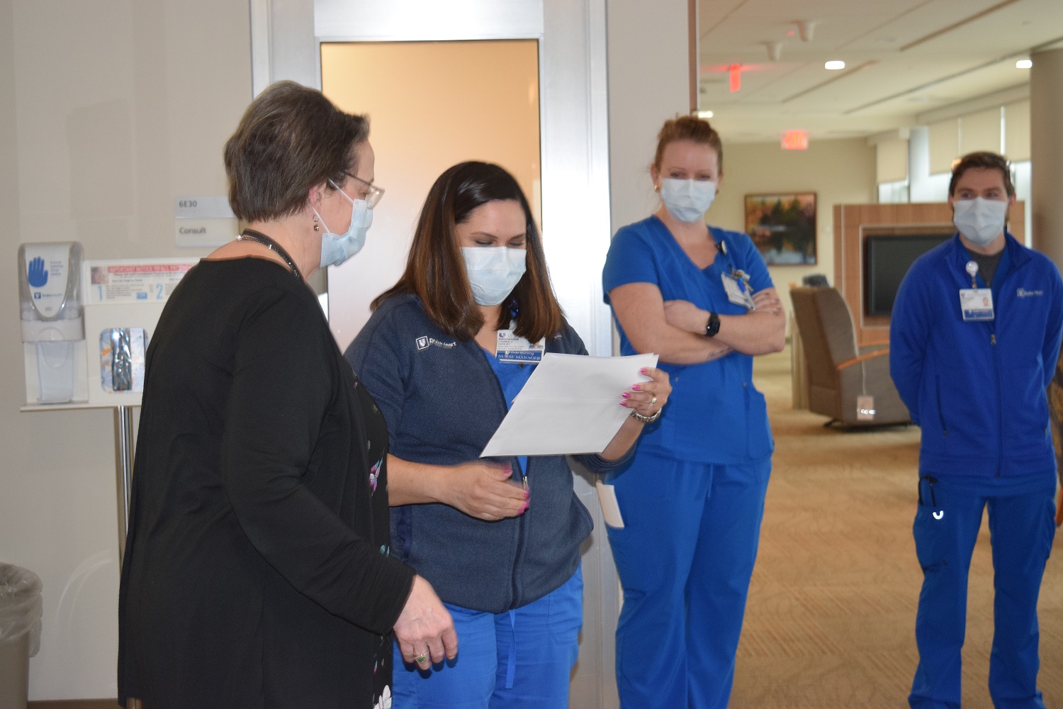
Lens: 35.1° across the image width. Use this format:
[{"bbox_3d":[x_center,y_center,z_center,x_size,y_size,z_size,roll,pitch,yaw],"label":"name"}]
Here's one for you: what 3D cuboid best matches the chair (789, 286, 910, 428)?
[{"bbox_3d":[2.475,-0.015,12.589,0.880,1.050,0.720,-2,4,-8],"label":"chair"}]

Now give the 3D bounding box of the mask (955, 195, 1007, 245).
[{"bbox_3d":[1.224,-0.368,4.578,0.150,0.125,0.095,0,9,20],"label":"mask"}]

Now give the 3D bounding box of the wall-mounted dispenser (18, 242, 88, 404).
[{"bbox_3d":[-1.268,-0.083,4.450,0.158,0.415,0.125,-2,4,-8],"label":"wall-mounted dispenser"}]

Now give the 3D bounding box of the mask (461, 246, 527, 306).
[{"bbox_3d":[-0.069,-0.138,2.950,0.136,0.112,0.088,-3,27,-18],"label":"mask"}]

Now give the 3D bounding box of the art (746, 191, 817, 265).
[{"bbox_3d":[3.081,-1.551,20.811,0.955,0.904,0.040,1,5,22],"label":"art"}]

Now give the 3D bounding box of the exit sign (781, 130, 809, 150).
[{"bbox_3d":[2.842,-2.318,18.200,0.300,0.205,0.050,-1,4,4],"label":"exit sign"}]

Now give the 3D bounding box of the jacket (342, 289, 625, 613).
[{"bbox_3d":[-0.080,0.161,3.040,0.480,0.560,0.330,-3,5,-20],"label":"jacket"}]

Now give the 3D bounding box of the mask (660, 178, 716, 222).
[{"bbox_3d":[0.344,-0.346,3.729,0.130,0.100,0.088,2,12,-4],"label":"mask"}]

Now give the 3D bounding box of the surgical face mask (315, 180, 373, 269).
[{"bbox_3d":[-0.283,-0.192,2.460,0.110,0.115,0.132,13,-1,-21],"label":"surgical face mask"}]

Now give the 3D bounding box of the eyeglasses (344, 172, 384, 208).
[{"bbox_3d":[-0.301,-0.239,2.457,0.140,0.045,0.137,17,-2,-21],"label":"eyeglasses"}]

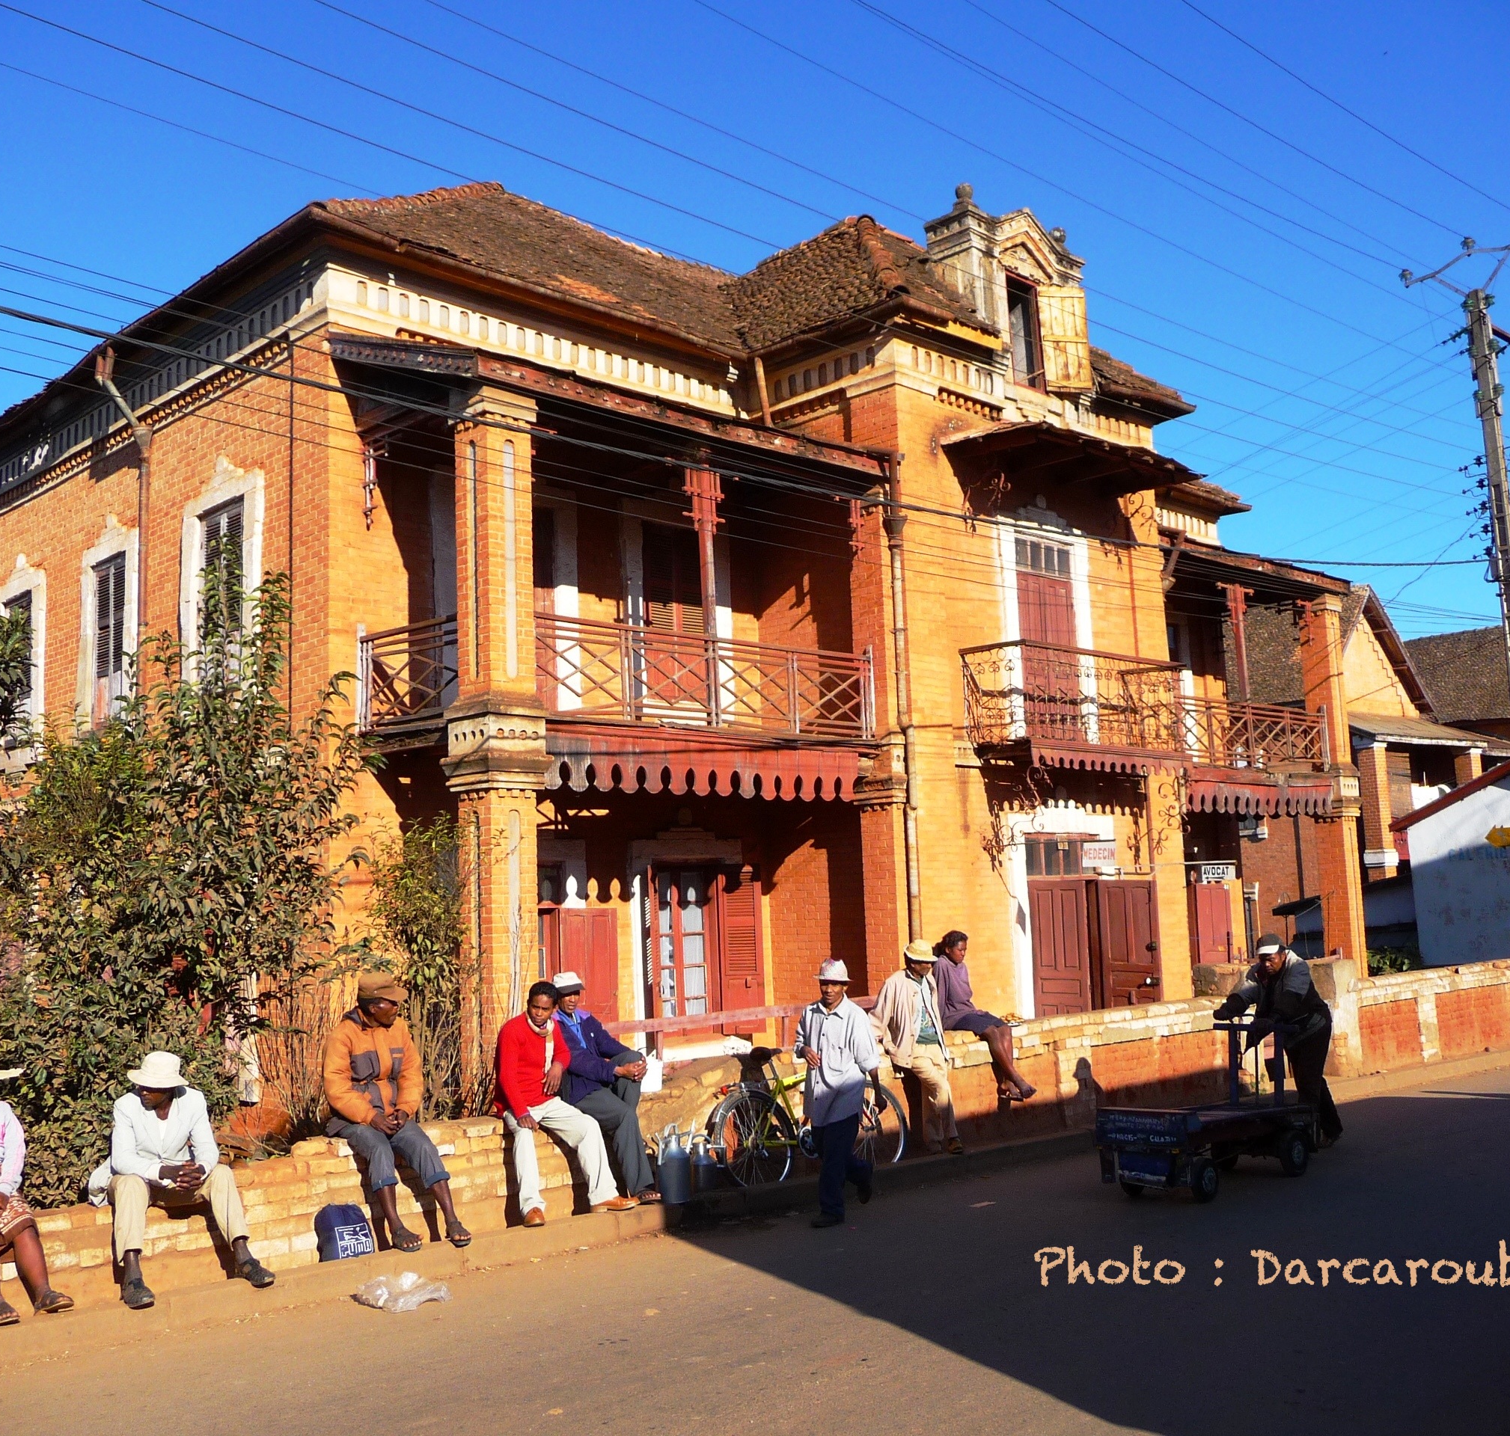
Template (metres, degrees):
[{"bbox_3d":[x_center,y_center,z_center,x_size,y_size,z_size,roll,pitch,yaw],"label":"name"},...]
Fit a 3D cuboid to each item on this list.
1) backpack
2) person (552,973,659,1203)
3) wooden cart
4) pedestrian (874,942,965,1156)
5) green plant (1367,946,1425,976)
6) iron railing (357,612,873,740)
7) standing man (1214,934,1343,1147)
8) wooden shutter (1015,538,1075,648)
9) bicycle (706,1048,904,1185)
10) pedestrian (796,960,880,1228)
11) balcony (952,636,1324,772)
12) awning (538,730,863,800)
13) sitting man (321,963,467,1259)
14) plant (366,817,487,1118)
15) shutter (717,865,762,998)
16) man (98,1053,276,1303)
[{"bbox_3d":[-2.161,2.695,8.153,0.293,0.303,0.182,4,-9,-42],"label":"backpack"},{"bbox_3d":[-0.967,2.432,10.307,0.800,1.460,0.560,-7,-8,41],"label":"person"},{"bbox_3d":[3.138,2.668,10.595,1.664,1.030,0.753,4,-8,-44],"label":"wooden cart"},{"bbox_3d":[1.175,2.367,11.094,0.525,1.515,0.485,3,-8,-38],"label":"pedestrian"},{"bbox_3d":[9.680,3.847,23.500,1.150,0.900,1.000,4,-9,-39],"label":"green plant"},{"bbox_3d":[-1.439,-0.221,17.648,5.488,1.176,2.646,4,-8,-44],"label":"iron railing"},{"bbox_3d":[4.131,2.530,12.100,0.850,1.620,0.600,4,-9,-42],"label":"standing man"},{"bbox_3d":[4.035,-1.069,21.298,1.274,2.744,0.118,4,-8,-44],"label":"wooden shutter"},{"bbox_3d":[0.380,2.714,10.731,1.760,1.000,0.550,4,-9,-39],"label":"bicycle"},{"bbox_3d":[0.549,2.490,10.250,0.500,1.700,0.450,-5,-7,25],"label":"pedestrian"},{"bbox_3d":[6.266,-0.036,21.617,9.761,1.169,0.950,5,-9,-45],"label":"balcony"},{"bbox_3d":[-0.432,0.533,16.783,4.949,0.598,0.137,4,-8,-44],"label":"awning"},{"bbox_3d":[-1.953,2.120,8.430,0.566,1.444,0.808,2,-8,-34],"label":"sitting man"},{"bbox_3d":[-2.377,1.860,11.237,0.850,2.250,0.850,-2,-7,0],"label":"plant"},{"bbox_3d":[-0.157,2.653,17.870,0.480,1.917,0.050,-4,-7,14],"label":"shutter"},{"bbox_3d":[-2.807,2.219,7.629,0.606,1.192,0.808,3,-8,-36],"label":"man"}]

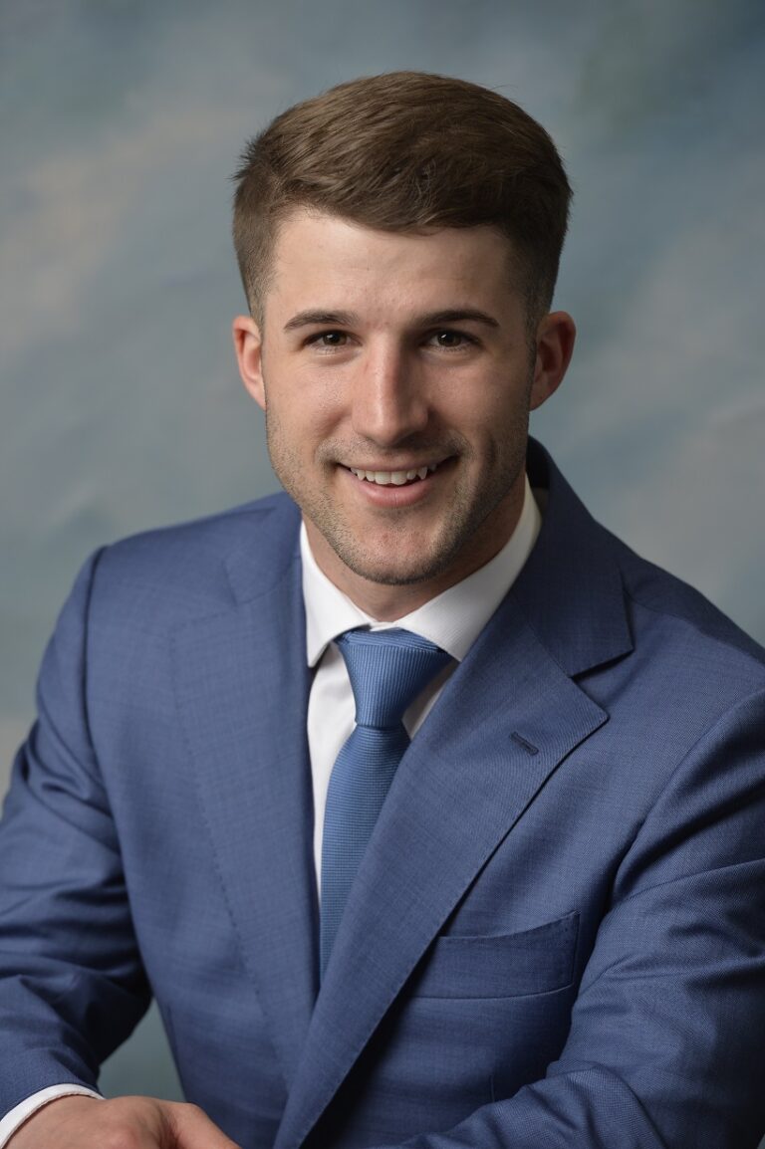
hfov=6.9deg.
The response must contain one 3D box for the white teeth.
[{"bbox_3d":[0.006,-0.055,3.440,0.050,0.013,0.019,-1,6,4],"label":"white teeth"}]

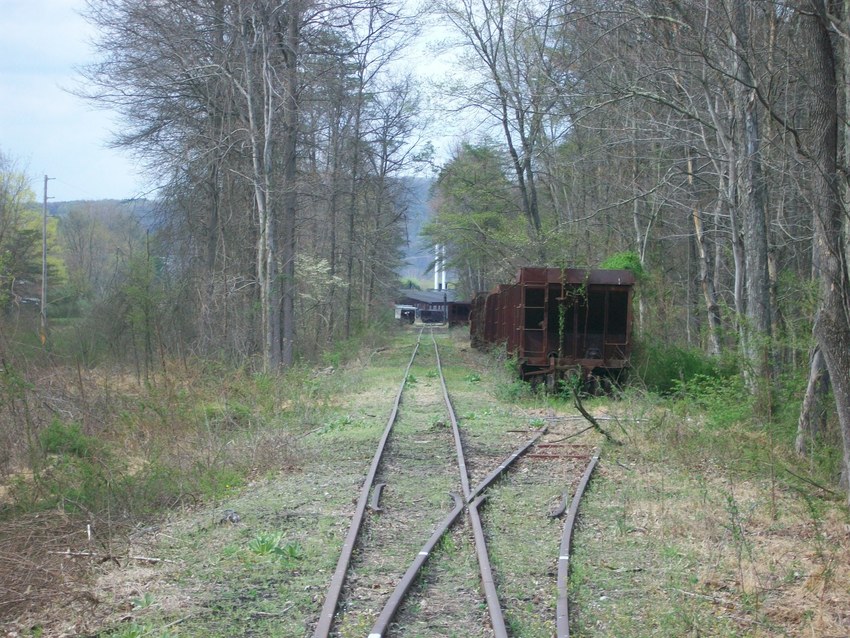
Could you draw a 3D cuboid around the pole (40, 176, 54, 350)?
[{"bbox_3d":[-21.264,-3.243,133.000,0.650,9.800,0.320,1,0,0],"label":"pole"}]

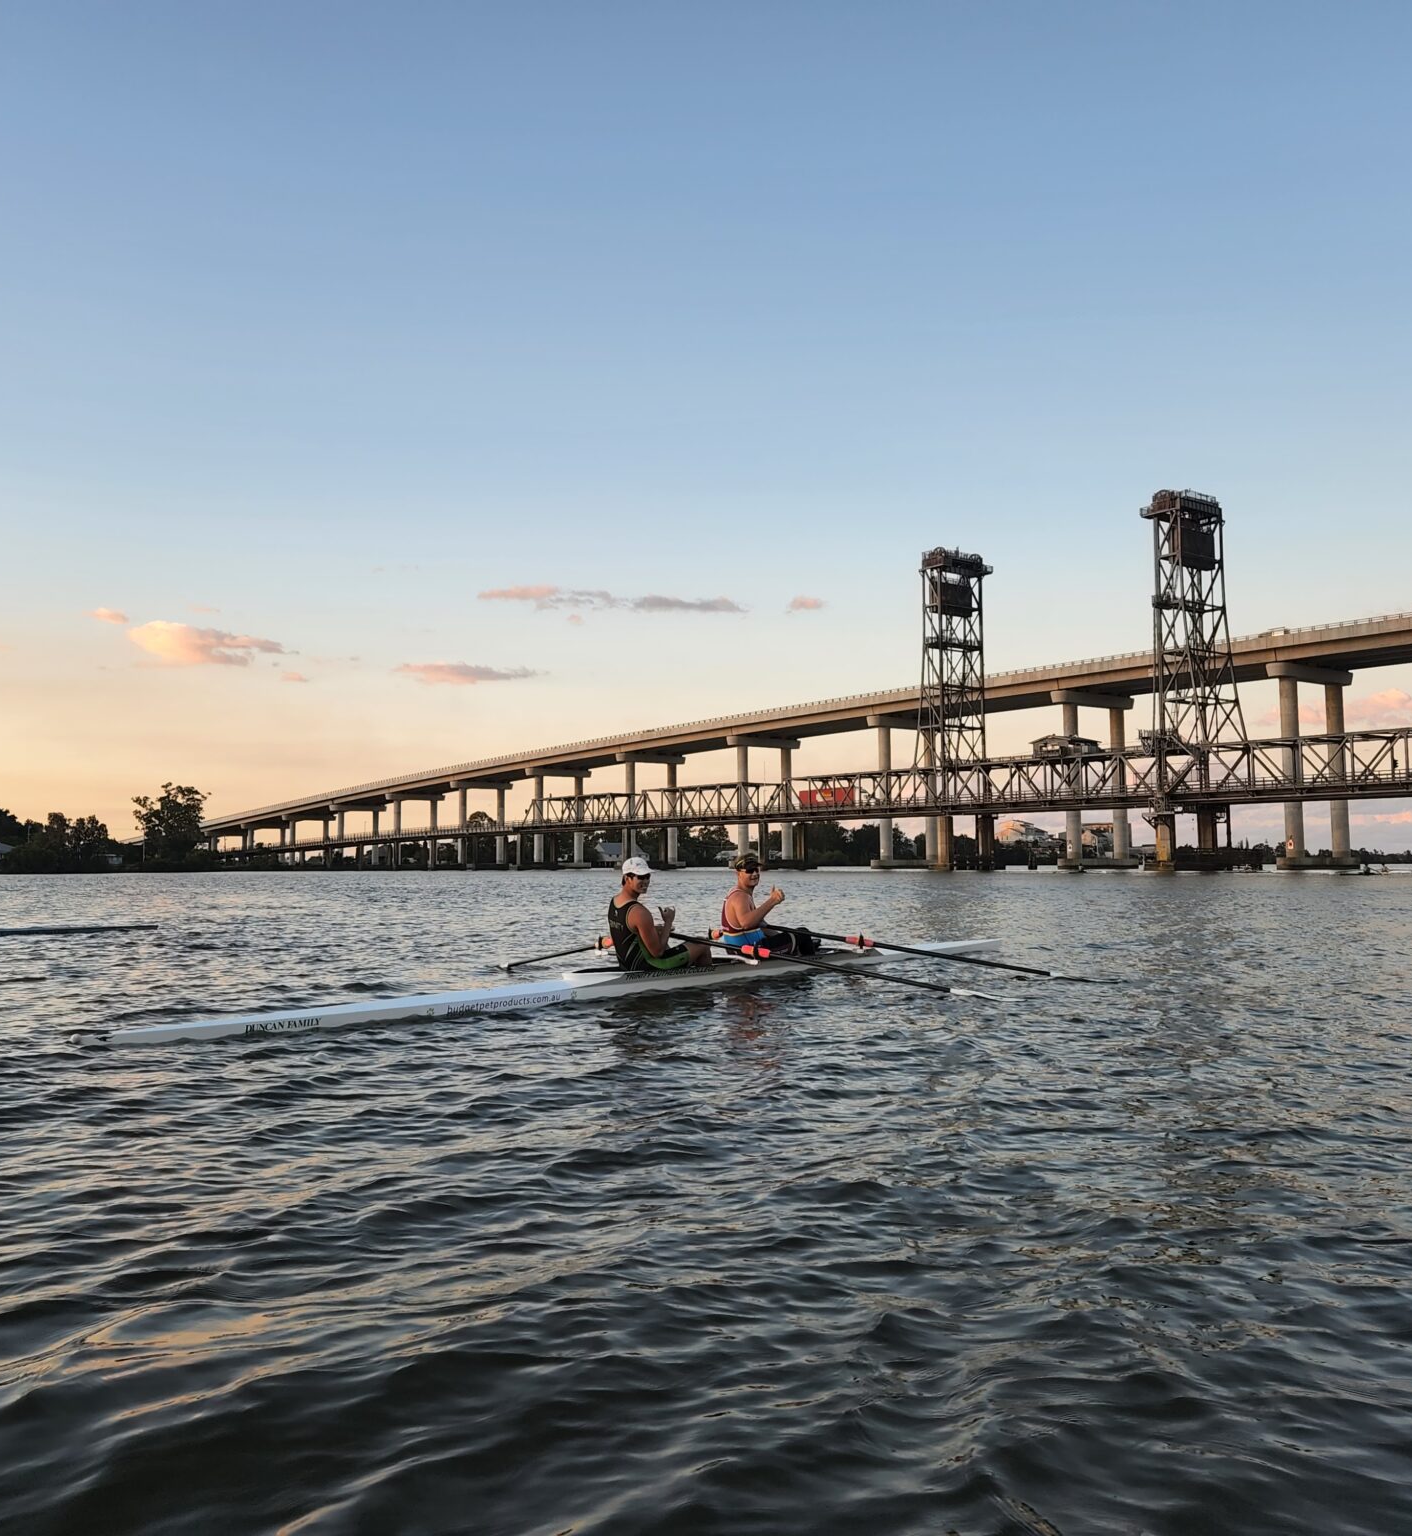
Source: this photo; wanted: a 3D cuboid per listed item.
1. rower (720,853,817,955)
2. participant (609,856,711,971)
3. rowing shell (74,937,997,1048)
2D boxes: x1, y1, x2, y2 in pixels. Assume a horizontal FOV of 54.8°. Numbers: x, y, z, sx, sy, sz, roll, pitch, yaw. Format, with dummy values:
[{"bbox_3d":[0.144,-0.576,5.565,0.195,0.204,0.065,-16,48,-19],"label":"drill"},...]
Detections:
[{"bbox_3d":[0.553,1.267,12.079,0.550,0.930,1.000,-4,-6,44],"label":"rower"},{"bbox_3d":[-0.353,1.188,11.007,0.550,0.930,1.000,-4,-5,40],"label":"participant"},{"bbox_3d":[-0.052,1.718,11.327,0.600,0.340,10.436,-4,-5,40],"label":"rowing shell"}]

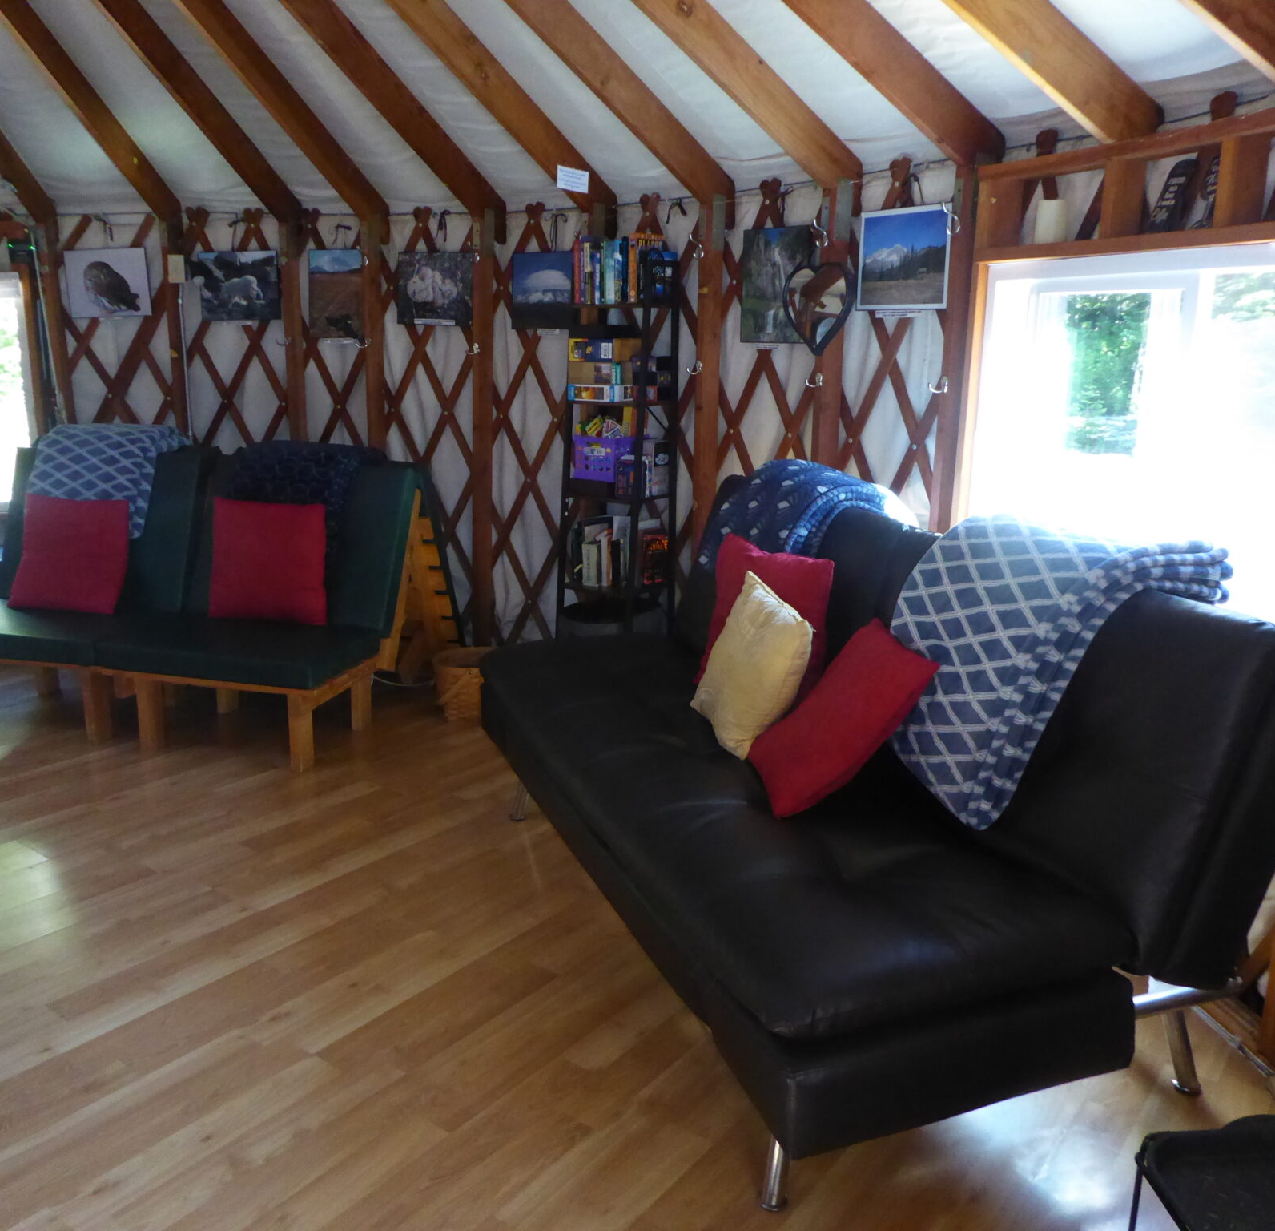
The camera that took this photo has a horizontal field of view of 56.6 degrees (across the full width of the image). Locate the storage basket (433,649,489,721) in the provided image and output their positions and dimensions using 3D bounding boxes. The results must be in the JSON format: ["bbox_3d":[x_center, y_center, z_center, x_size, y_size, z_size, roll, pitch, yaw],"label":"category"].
[{"bbox_3d":[-0.586,0.247,4.330,0.288,0.203,0.275,-1,13,-8],"label":"storage basket"}]

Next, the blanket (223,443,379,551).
[{"bbox_3d":[-1.210,-0.446,4.335,0.524,0.367,0.393,4,13,16],"label":"blanket"}]

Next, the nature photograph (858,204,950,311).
[{"bbox_3d":[0.707,-0.945,3.151,0.018,0.259,0.317,-9,16,-36],"label":"nature photograph"}]

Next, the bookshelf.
[{"bbox_3d":[-0.078,-0.357,3.904,0.282,1.585,0.275,10,16,35],"label":"bookshelf"}]

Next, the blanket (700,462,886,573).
[{"bbox_3d":[0.462,-0.219,3.350,0.354,0.393,0.576,-4,14,-19],"label":"blanket"}]

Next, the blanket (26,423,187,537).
[{"bbox_3d":[-2.059,-0.513,4.596,0.576,0.380,0.393,4,13,16],"label":"blanket"}]

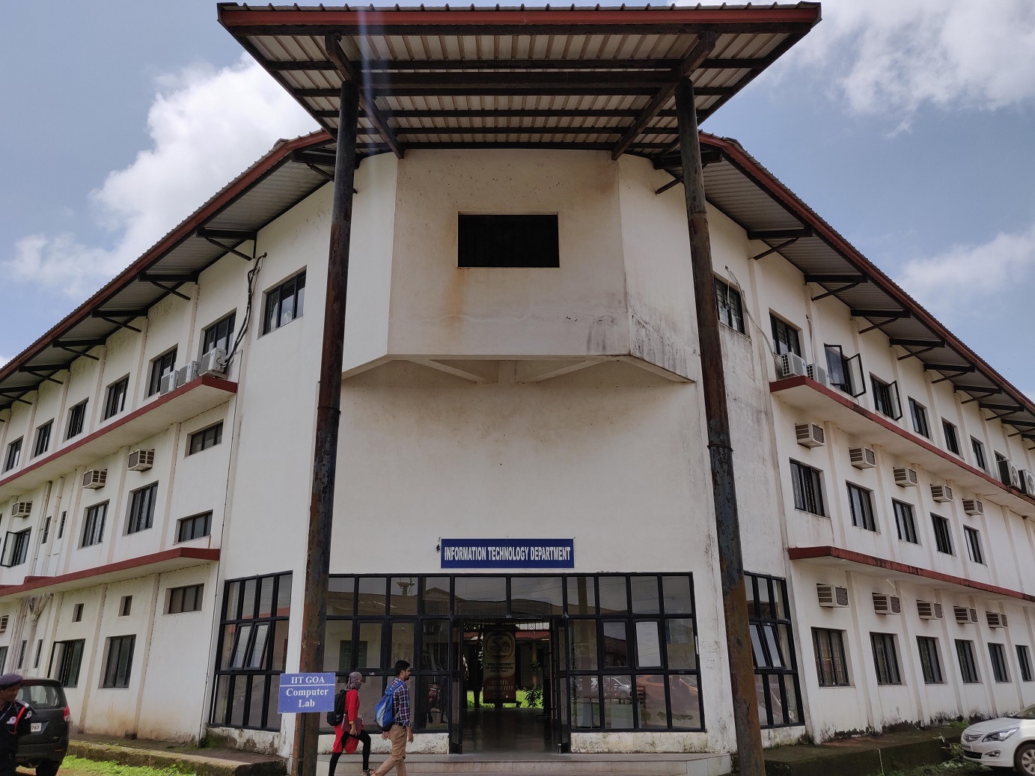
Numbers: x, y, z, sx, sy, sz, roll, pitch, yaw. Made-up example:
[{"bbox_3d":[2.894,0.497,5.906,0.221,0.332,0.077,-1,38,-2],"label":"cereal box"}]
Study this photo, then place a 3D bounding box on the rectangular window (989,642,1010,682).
[{"bbox_3d":[14.670,8.403,22.858,1.530,1.125,0.120,19,-27,-40],"label":"rectangular window"}]

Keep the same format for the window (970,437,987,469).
[{"bbox_3d":[19.018,2.778,30.852,1.721,1.298,0.120,19,-28,-41],"label":"window"}]

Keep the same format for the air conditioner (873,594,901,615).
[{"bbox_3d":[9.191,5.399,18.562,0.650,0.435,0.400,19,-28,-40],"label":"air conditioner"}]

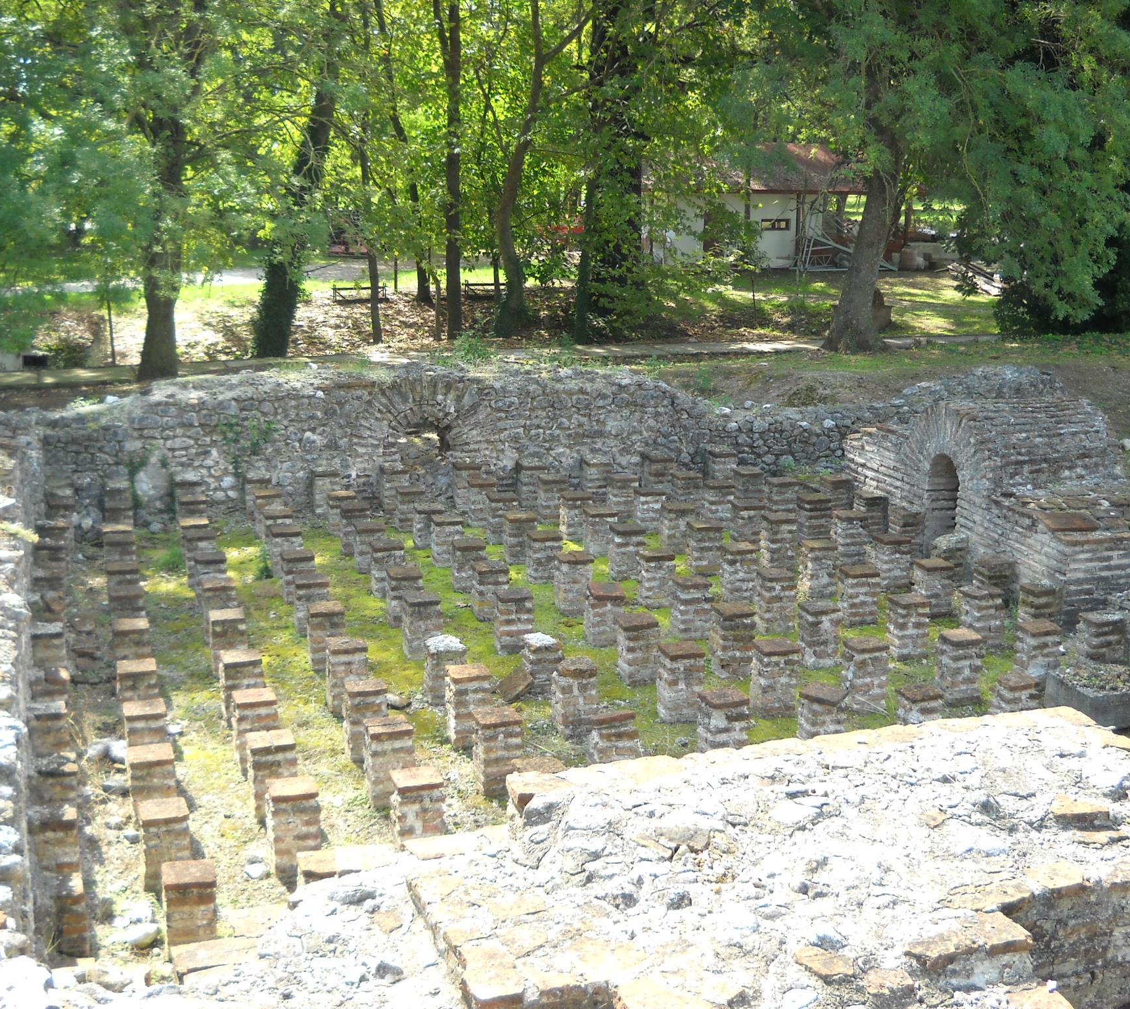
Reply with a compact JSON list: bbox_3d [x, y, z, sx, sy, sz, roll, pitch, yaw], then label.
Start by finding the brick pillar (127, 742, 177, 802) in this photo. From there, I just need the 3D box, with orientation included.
[{"bbox_3d":[-2.783,1.916,10.773,0.288,0.503,0.279,-4,14,-17],"label":"brick pillar"}]

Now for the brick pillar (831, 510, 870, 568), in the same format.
[{"bbox_3d":[3.012,0.347,16.829,0.302,0.504,0.278,-3,16,-17],"label":"brick pillar"}]

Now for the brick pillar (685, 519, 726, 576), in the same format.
[{"bbox_3d":[1.700,0.543,19.565,0.331,0.603,0.331,-3,16,-17],"label":"brick pillar"}]

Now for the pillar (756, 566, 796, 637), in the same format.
[{"bbox_3d":[2.313,1.071,17.560,0.331,0.633,0.331,-3,16,-17],"label":"pillar"}]

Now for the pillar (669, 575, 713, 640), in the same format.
[{"bbox_3d":[1.150,0.932,14.486,0.300,0.504,0.280,-3,16,-17],"label":"pillar"}]

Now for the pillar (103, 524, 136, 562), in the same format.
[{"bbox_3d":[-4.380,0.545,15.699,0.307,0.528,0.290,-3,15,-17],"label":"pillar"}]

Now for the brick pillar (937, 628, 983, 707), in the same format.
[{"bbox_3d":[3.281,1.340,13.293,0.307,0.521,0.290,-3,15,-17],"label":"brick pillar"}]

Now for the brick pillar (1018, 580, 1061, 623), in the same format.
[{"bbox_3d":[5.140,1.189,17.384,0.331,0.594,0.331,-3,16,-17],"label":"brick pillar"}]

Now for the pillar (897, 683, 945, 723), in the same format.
[{"bbox_3d":[2.653,1.642,11.960,0.277,0.490,0.268,-3,16,-17],"label":"pillar"}]

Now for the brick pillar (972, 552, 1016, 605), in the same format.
[{"bbox_3d":[4.390,0.781,16.318,0.296,0.505,0.296,-4,15,-17],"label":"brick pillar"}]

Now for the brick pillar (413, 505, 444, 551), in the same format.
[{"bbox_3d":[-1.479,0.249,17.310,0.284,0.430,0.284,-4,14,-17],"label":"brick pillar"}]

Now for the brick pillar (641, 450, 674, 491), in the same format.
[{"bbox_3d":[1.168,-0.406,20.160,0.310,0.460,0.297,-4,14,-17],"label":"brick pillar"}]

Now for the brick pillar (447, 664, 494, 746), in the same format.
[{"bbox_3d":[-0.733,1.520,12.111,0.307,0.546,0.290,-3,15,-17],"label":"brick pillar"}]

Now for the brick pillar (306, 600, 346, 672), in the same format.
[{"bbox_3d":[-2.253,1.244,15.072,0.329,0.576,0.315,-4,15,-17],"label":"brick pillar"}]

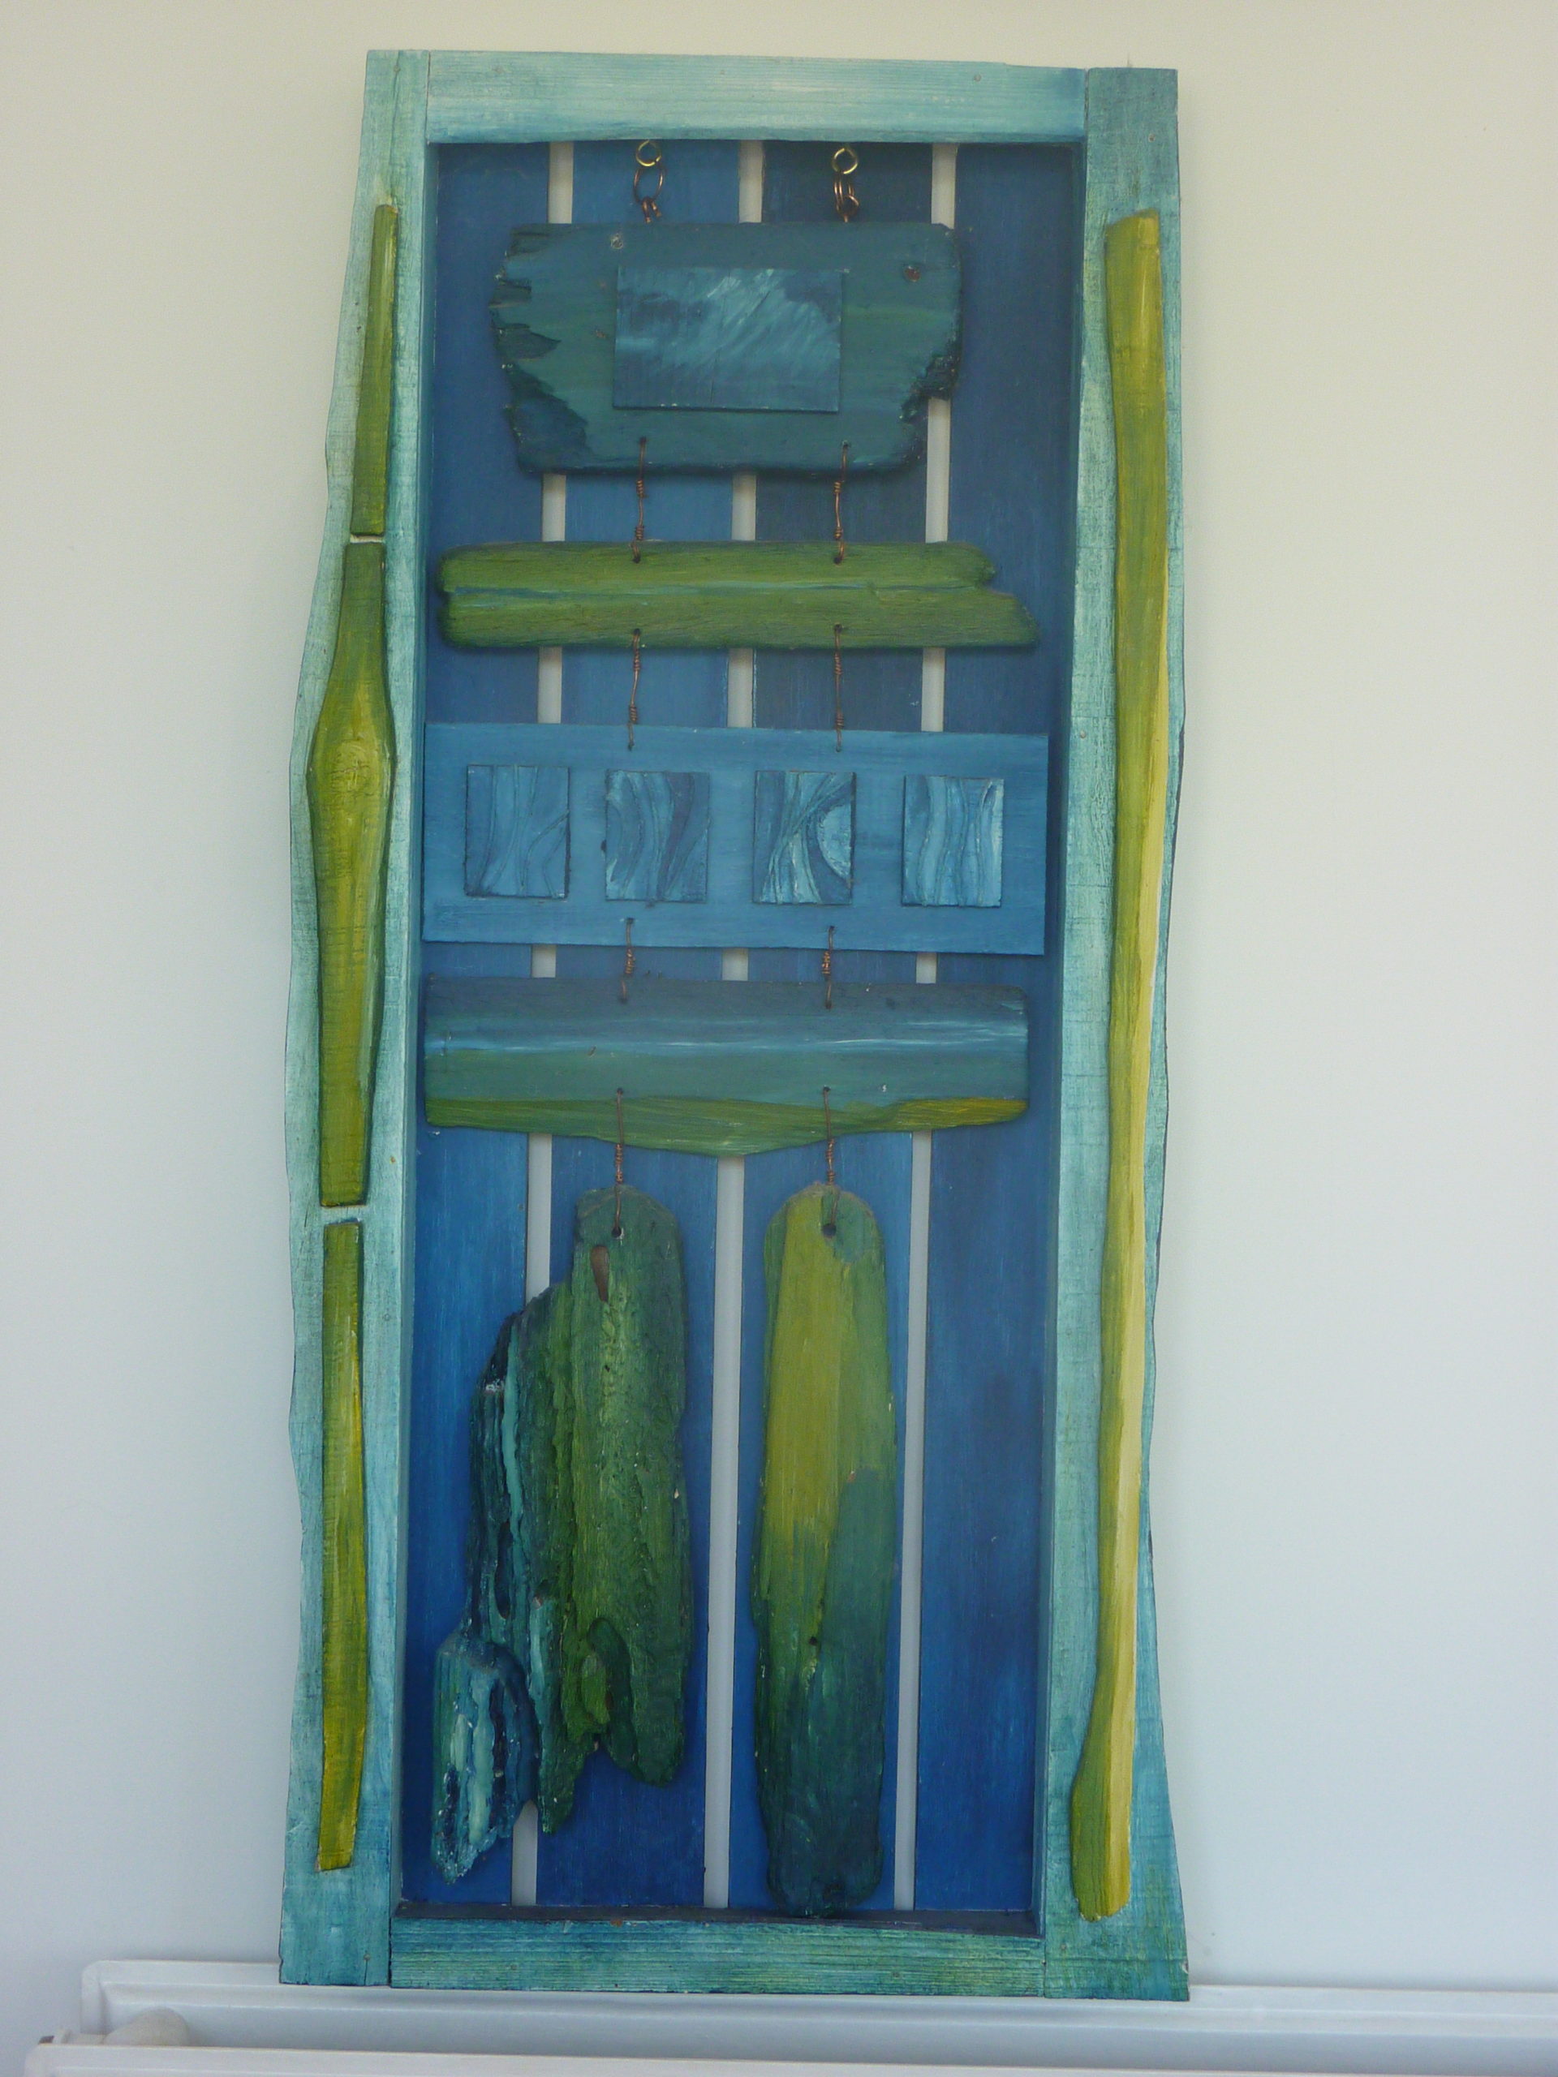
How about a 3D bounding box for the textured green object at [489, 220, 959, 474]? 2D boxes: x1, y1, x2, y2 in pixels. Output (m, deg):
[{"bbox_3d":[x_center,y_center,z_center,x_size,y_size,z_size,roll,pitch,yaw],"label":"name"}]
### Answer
[{"bbox_3d":[-0.023,-0.287,1.370,0.193,0.105,0.022,1,0,0],"label":"textured green object"}]

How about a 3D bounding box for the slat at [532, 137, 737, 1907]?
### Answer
[{"bbox_3d":[-0.059,-0.006,1.400,0.071,0.755,0.013,1,0,0],"label":"slat"}]

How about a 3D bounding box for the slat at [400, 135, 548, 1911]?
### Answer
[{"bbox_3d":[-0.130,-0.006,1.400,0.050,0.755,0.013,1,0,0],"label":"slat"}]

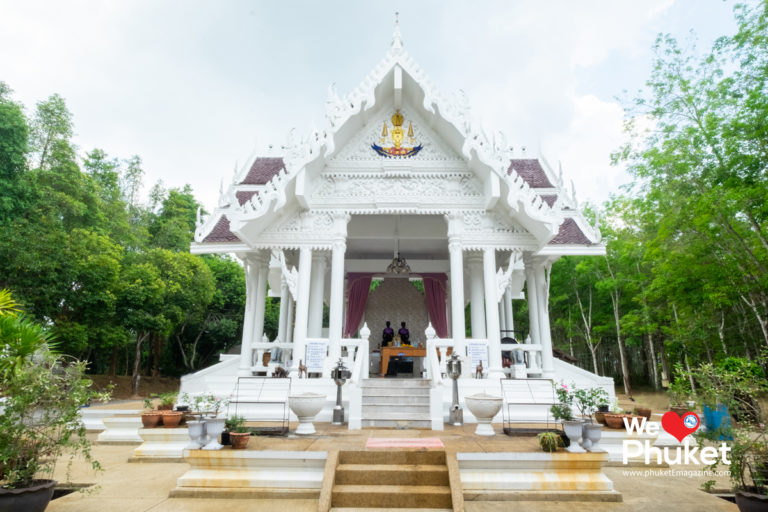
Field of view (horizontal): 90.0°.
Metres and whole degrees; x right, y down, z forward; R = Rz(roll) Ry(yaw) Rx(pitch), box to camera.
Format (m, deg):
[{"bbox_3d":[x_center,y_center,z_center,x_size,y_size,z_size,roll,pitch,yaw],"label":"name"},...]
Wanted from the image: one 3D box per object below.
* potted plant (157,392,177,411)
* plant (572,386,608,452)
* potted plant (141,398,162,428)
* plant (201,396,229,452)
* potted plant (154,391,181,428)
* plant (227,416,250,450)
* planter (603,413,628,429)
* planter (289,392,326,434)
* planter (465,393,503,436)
[{"bbox_3d":[-4.503,3.058,7.959,0.350,0.365,0.320,0,-16,2],"label":"potted plant"},{"bbox_3d":[2.673,2.114,4.994,0.393,0.740,0.380,0,-16,2],"label":"plant"},{"bbox_3d":[-3.860,2.614,6.387,0.304,0.395,0.320,0,-16,2],"label":"potted plant"},{"bbox_3d":[-2.162,2.118,4.920,0.312,0.600,0.330,0,-16,2],"label":"plant"},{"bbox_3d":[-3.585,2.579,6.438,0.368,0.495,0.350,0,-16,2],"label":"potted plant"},{"bbox_3d":[-1.840,2.248,4.870,0.272,0.330,0.290,0,-16,2],"label":"plant"},{"bbox_3d":[4.065,2.898,6.752,0.382,0.195,0.382,0,-16,2],"label":"planter"},{"bbox_3d":[-1.186,2.455,5.990,0.586,0.540,0.586,0,-16,2],"label":"planter"},{"bbox_3d":[1.554,2.481,6.032,0.589,0.565,0.589,0,-16,2],"label":"planter"}]

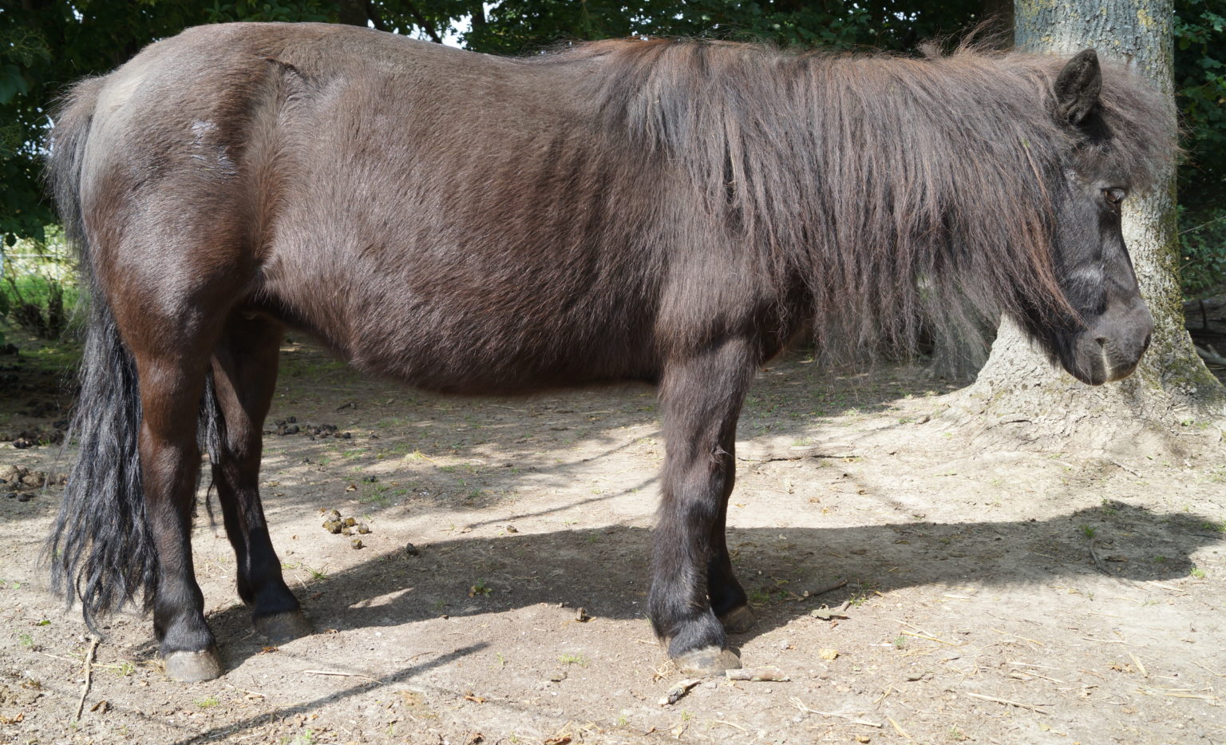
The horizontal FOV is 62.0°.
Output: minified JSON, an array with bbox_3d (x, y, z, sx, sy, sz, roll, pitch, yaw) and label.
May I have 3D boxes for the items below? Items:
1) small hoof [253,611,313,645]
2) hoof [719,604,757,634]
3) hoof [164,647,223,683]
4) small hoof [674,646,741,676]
[{"bbox_3d":[-0.599,0.450,1.850,0.103,0.046,0.092,-2,7,-14],"label":"small hoof"},{"bbox_3d":[0.214,0.444,1.893,0.108,0.047,0.096,-1,7,-8],"label":"hoof"},{"bbox_3d":[-0.692,0.469,1.679,0.097,0.048,0.088,0,7,4],"label":"hoof"},{"bbox_3d":[0.160,0.465,1.705,0.110,0.049,0.097,0,7,-3],"label":"small hoof"}]

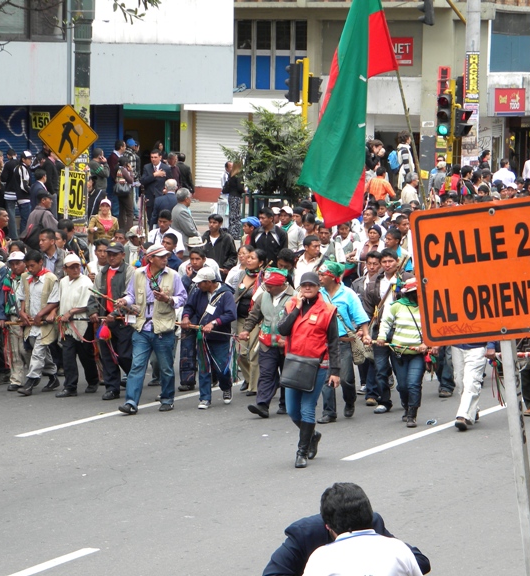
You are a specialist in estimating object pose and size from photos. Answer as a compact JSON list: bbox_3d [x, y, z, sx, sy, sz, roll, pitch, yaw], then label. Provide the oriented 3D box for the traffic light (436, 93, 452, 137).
[{"bbox_3d":[3.256,-3.165,42.550,0.270,0.800,0.300,2,5,14],"label":"traffic light"}]

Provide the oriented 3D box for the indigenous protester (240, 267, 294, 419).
[{"bbox_3d":[0.046,0.558,24.193,0.600,1.548,0.550,3,6,25],"label":"indigenous protester"}]

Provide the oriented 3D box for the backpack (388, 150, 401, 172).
[{"bbox_3d":[2.640,-2.579,47.500,0.220,0.460,0.300,-2,6,-30],"label":"backpack"}]

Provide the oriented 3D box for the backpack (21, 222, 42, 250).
[{"bbox_3d":[-3.286,-0.715,33.000,0.200,0.420,0.300,-5,8,-45],"label":"backpack"}]

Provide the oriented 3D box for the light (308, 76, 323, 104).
[{"bbox_3d":[1.023,-3.985,47.000,0.280,0.510,0.250,0,6,-10],"label":"light"}]

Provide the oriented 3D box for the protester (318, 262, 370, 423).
[{"bbox_3d":[0.787,0.546,23.350,0.550,1.635,0.520,5,7,37],"label":"protester"}]

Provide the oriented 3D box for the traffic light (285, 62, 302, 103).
[{"bbox_3d":[0.555,-4.136,47.000,0.280,0.780,0.260,5,7,38],"label":"traffic light"}]

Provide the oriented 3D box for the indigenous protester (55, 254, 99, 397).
[{"bbox_3d":[-2.049,0.402,25.509,0.500,1.543,0.450,4,6,27],"label":"indigenous protester"}]

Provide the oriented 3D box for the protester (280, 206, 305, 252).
[{"bbox_3d":[0.320,-0.259,30.675,0.500,1.630,0.400,4,6,30],"label":"protester"}]

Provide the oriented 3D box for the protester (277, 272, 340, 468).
[{"bbox_3d":[0.376,0.714,20.150,0.520,1.690,0.500,3,6,25],"label":"protester"}]

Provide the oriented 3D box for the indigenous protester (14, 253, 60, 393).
[{"bbox_3d":[-2.466,0.385,25.250,0.480,1.572,0.500,4,6,27],"label":"indigenous protester"}]

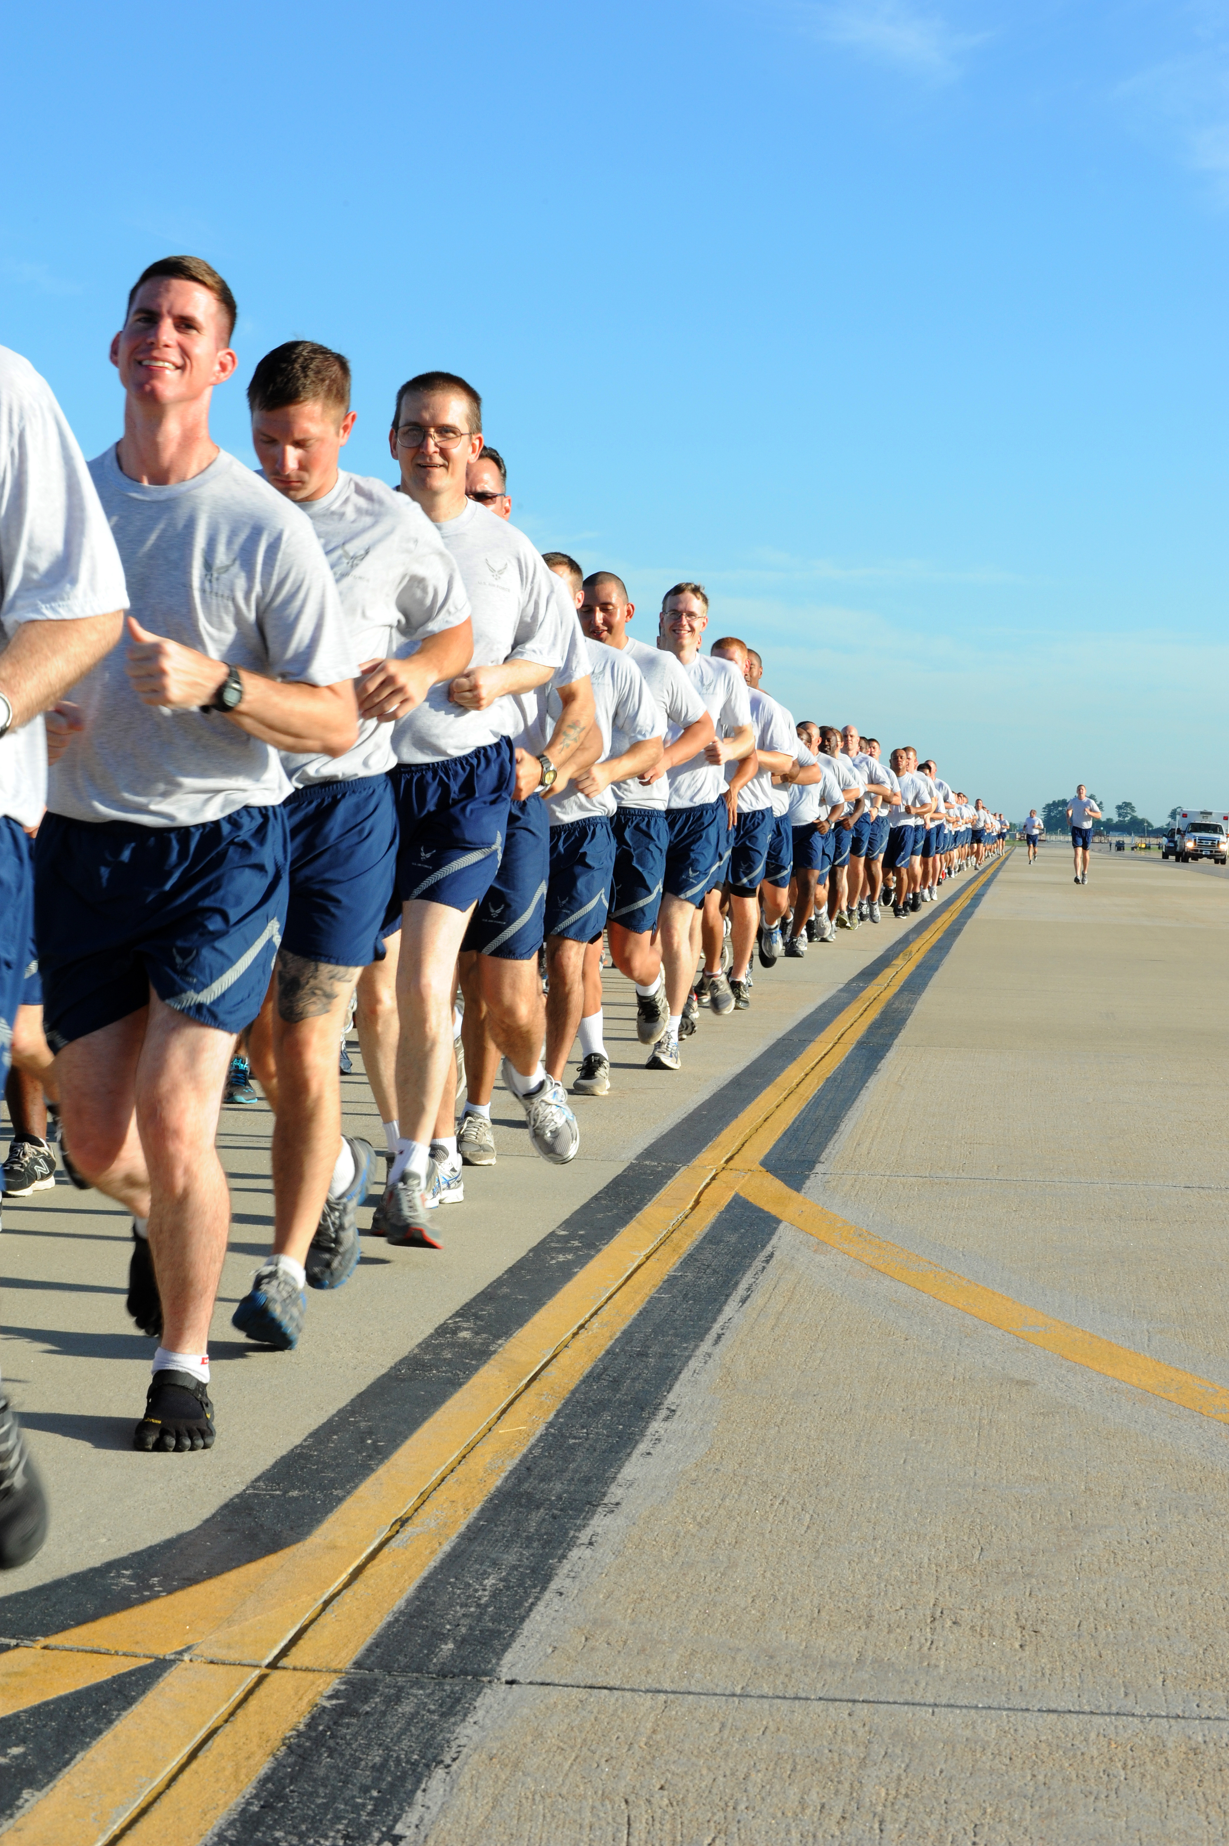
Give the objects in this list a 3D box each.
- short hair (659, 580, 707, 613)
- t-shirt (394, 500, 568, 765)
[{"bbox_3d":[0.262,-1.214,13.450,0.165,0.140,0.195,2,2,8],"label":"short hair"},{"bbox_3d":[-0.355,-0.589,7.270,0.490,0.560,0.310,1,1,5],"label":"t-shirt"}]

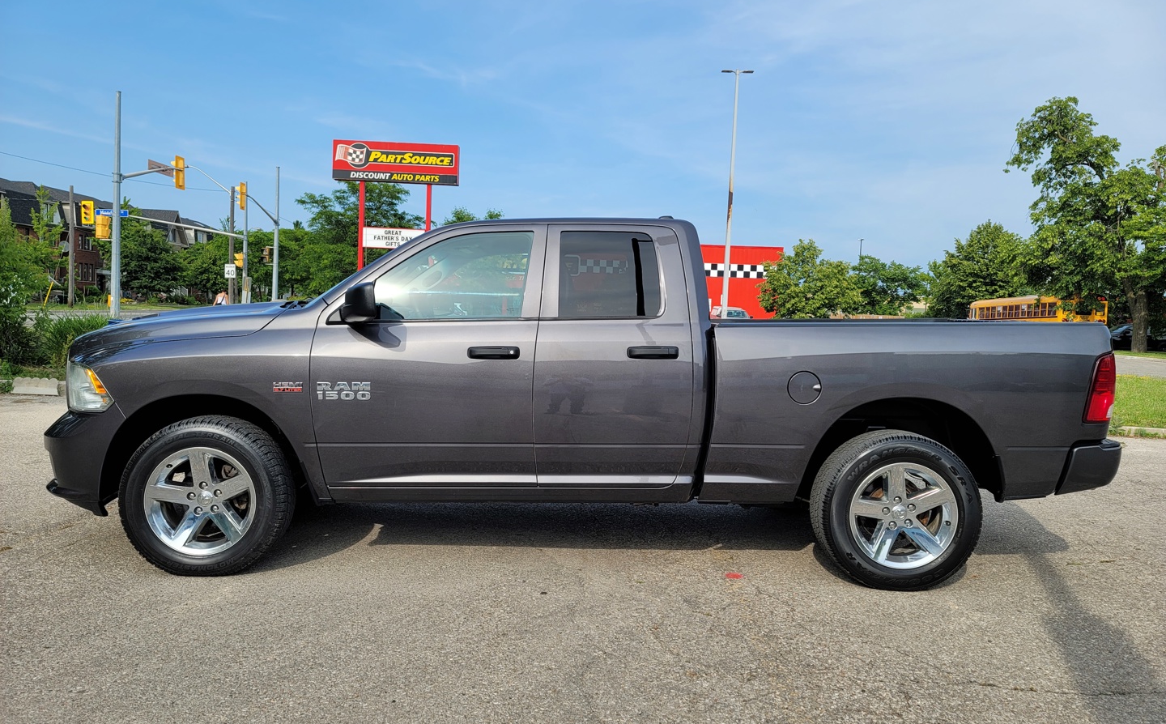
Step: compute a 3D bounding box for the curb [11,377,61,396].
[{"bbox_3d":[-7.802,0.344,12.000,0.680,0.220,0.200,2,3,6],"label":"curb"}]

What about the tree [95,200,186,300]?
[{"bbox_3d":[-31.115,-7.882,59.000,6.200,7.100,6.000,2,3,0],"label":"tree"}]

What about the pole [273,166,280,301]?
[{"bbox_3d":[-16.745,-6.362,46.000,0.350,8.610,0.350,2,4,0],"label":"pole"}]

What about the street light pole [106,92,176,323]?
[{"bbox_3d":[-16.450,-5.462,31.800,0.600,8.670,3.300,3,4,14],"label":"street light pole"}]

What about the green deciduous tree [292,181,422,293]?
[{"bbox_3d":[-15.466,-8.188,58.000,9.000,8.700,8.600,2,3,0],"label":"green deciduous tree"}]

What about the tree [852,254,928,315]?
[{"bbox_3d":[28.394,-6.408,78.000,7.100,7.160,6.900,2,4,0],"label":"tree"}]

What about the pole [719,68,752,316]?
[{"bbox_3d":[5.362,-5.506,30.500,1.200,10.190,0.400,2,4,0],"label":"pole"}]

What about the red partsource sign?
[{"bbox_3d":[-6.336,-6.721,28.500,4.250,1.360,0.450,1,4,-5],"label":"red partsource sign"}]

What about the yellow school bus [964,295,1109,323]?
[{"bbox_3d":[25.600,-2.040,48.700,2.450,3.100,11.600,2,3,2],"label":"yellow school bus"}]

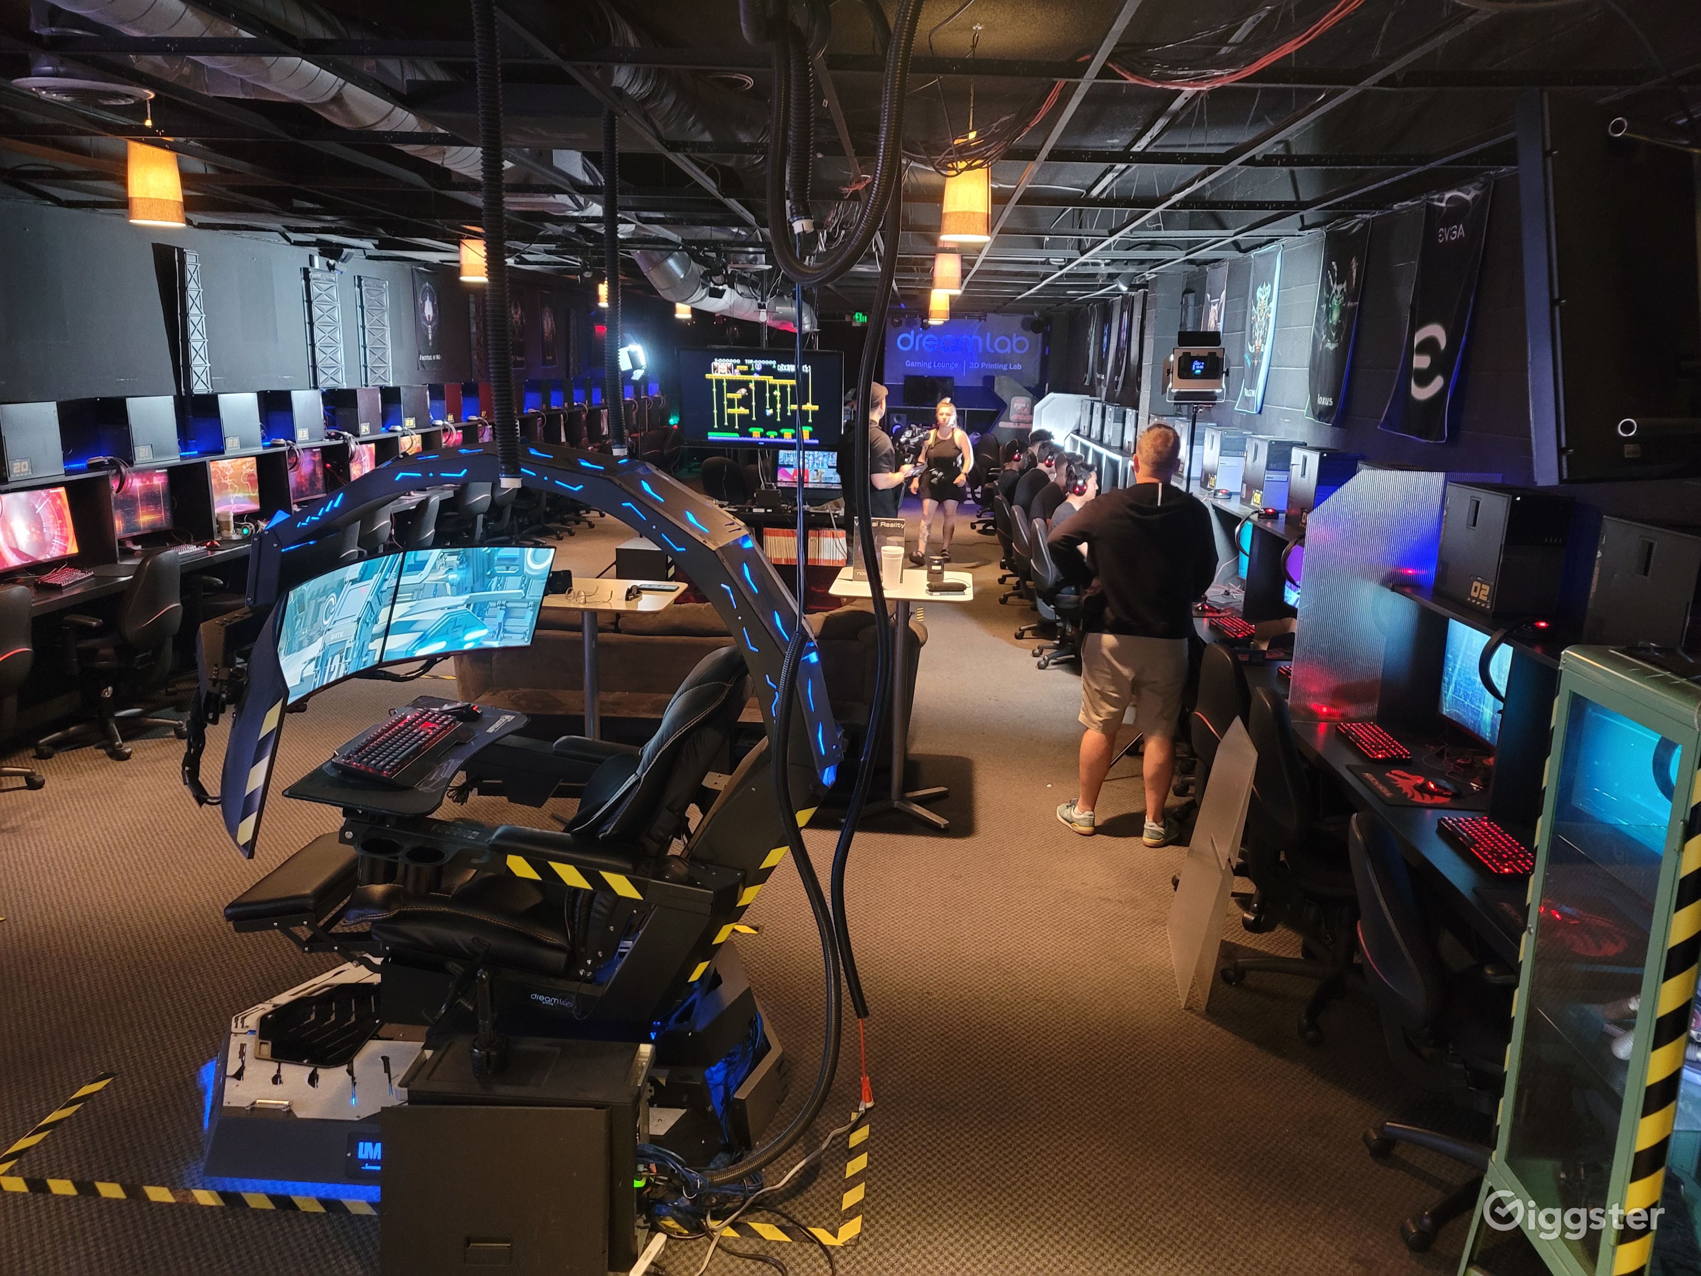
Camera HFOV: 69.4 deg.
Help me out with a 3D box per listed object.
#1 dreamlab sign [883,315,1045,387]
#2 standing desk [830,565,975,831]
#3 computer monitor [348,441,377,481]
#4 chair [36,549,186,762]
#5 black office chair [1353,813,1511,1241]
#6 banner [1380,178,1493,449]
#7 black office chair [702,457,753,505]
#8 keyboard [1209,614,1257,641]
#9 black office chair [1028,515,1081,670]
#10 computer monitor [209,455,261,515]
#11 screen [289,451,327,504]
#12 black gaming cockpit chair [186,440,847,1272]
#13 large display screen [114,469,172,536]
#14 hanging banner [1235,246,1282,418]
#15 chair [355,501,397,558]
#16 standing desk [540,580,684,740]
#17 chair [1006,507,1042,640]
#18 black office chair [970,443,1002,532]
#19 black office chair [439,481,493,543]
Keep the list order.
[{"bbox_3d":[1.662,-4.213,18.053,2.300,1.000,0.060,2,13,3],"label":"dreamlab sign"},{"bbox_3d":[0.228,0.273,5.608,0.630,1.050,0.630,0,13,-3],"label":"standing desk"},{"bbox_3d":[-3.892,-1.385,9.738,0.050,0.345,0.550,2,13,3],"label":"computer monitor"},{"bbox_3d":[-3.799,0.050,6.303,0.660,1.030,0.640,3,13,7],"label":"chair"},{"bbox_3d":[1.491,0.878,2.849,0.680,1.000,0.630,2,13,3],"label":"black office chair"},{"bbox_3d":[2.182,-1.195,4.667,0.100,0.900,0.570,2,13,3],"label":"banner"},{"bbox_3d":[-1.183,-1.221,11.701,0.600,1.000,0.620,-2,13,-14],"label":"black office chair"},{"bbox_3d":[1.782,-0.048,5.741,0.126,0.038,0.355,2,13,3],"label":"keyboard"},{"bbox_3d":[1.568,-0.323,8.463,0.680,1.020,0.650,0,13,-3],"label":"black office chair"},{"bbox_3d":[-3.991,-0.978,7.947,0.050,0.345,0.550,2,13,3],"label":"computer monitor"},{"bbox_3d":[-3.942,-1.182,8.842,0.050,0.345,0.550,2,13,3],"label":"screen"},{"bbox_3d":[-0.922,0.394,3.316,1.800,1.770,1.720,2,13,3],"label":"black gaming cockpit chair"},{"bbox_3d":[-4.044,-0.764,6.981,0.050,0.345,0.550,2,13,3],"label":"large display screen"},{"bbox_3d":[2.295,-1.732,6.997,0.090,0.900,0.610,2,13,3],"label":"hanging banner"},{"bbox_3d":[-3.636,-0.618,8.769,0.640,1.000,0.620,2,13,3],"label":"chair"},{"bbox_3d":[-1.060,0.322,5.277,0.690,1.050,0.620,2,13,3],"label":"standing desk"},{"bbox_3d":[1.527,-0.488,9.197,0.680,1.020,0.640,0,13,-7],"label":"chair"},{"bbox_3d":[1.866,-1.915,15.478,0.680,1.080,0.650,-8,16,-36],"label":"black office chair"},{"bbox_3d":[-3.761,-1.093,11.442,0.680,1.020,0.640,7,14,23],"label":"black office chair"}]

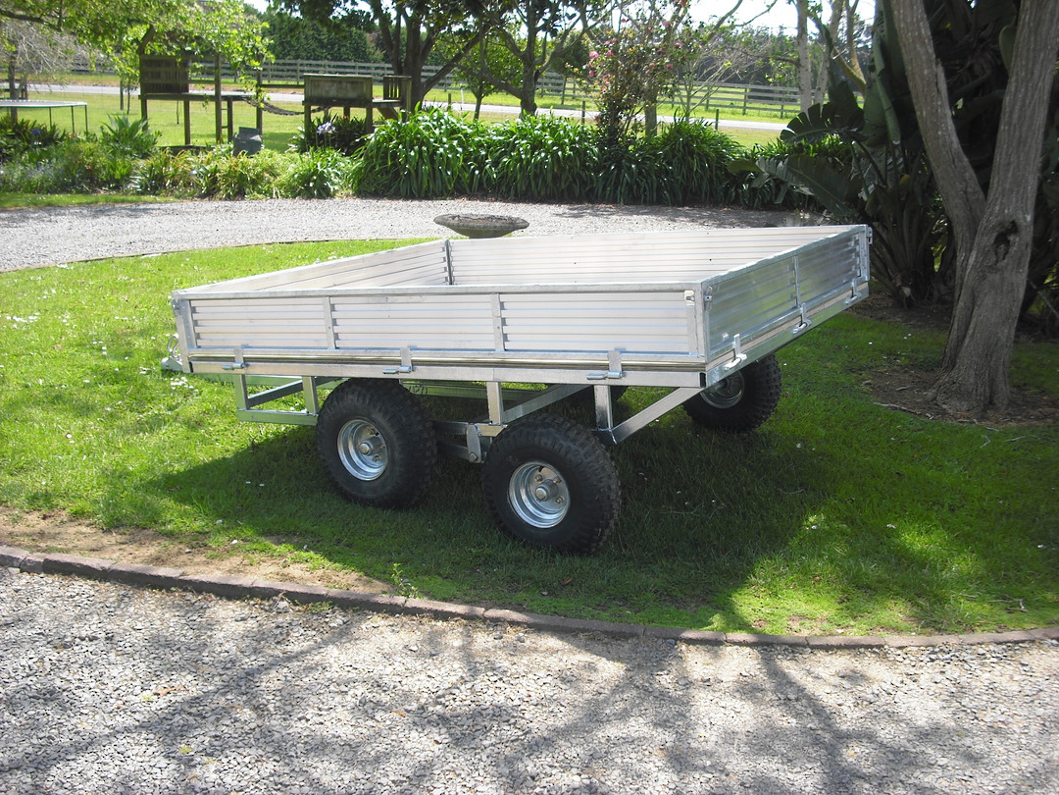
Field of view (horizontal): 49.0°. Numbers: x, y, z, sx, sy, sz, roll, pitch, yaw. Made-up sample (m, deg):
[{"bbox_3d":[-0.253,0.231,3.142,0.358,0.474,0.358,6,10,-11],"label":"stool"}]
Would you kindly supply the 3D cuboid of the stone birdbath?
[{"bbox_3d":[-0.316,-0.778,7.391,0.597,0.682,0.597,3,16,0],"label":"stone birdbath"}]

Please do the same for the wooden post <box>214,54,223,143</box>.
[{"bbox_3d":[-5.293,-5.070,19.800,0.090,1.536,0.090,-9,20,-36],"label":"wooden post"}]

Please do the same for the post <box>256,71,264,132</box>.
[{"bbox_3d":[-4.742,-5.250,20.470,0.090,1.571,0.090,-9,20,-36],"label":"post"}]

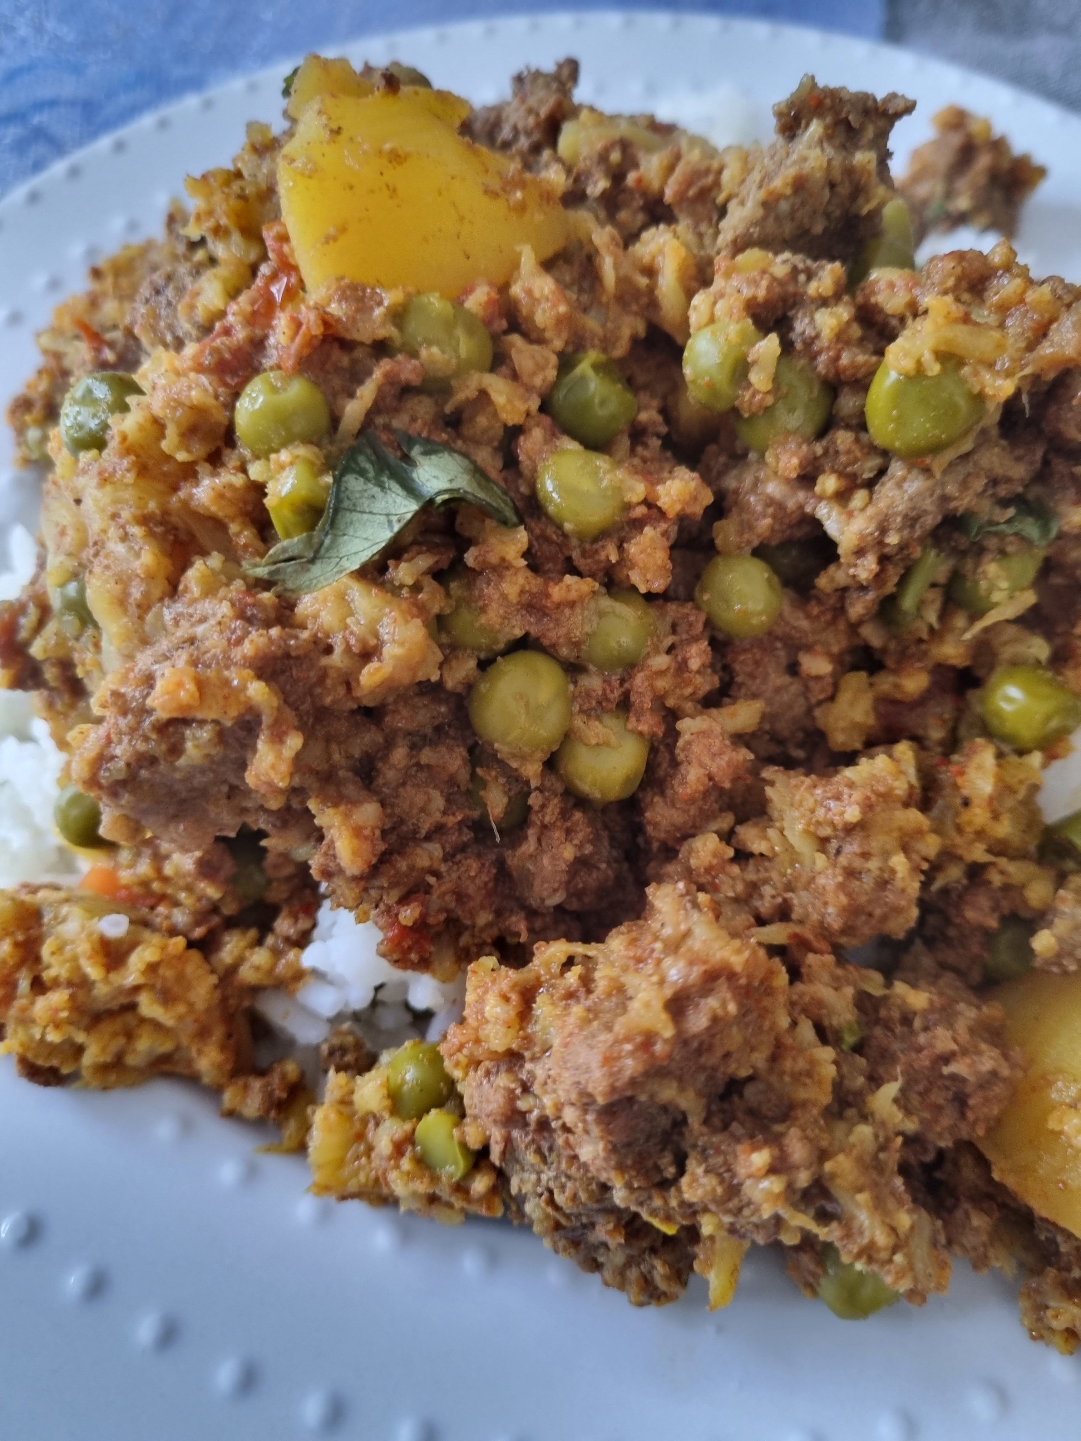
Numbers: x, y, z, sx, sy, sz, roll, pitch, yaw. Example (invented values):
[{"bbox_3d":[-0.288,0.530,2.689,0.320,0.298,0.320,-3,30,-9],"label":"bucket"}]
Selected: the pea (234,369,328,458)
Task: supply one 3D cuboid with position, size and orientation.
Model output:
[{"bbox_3d":[-0.025,-0.029,0.103,0.009,0.009,0.009,-3,62,0],"label":"pea"}]

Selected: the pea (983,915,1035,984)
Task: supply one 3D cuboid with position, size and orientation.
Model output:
[{"bbox_3d":[0.050,0.025,0.115,0.008,0.008,0.008,-1,61,0],"label":"pea"}]

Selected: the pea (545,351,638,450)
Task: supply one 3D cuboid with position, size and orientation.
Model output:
[{"bbox_3d":[0.005,-0.030,0.102,0.009,0.009,0.009,-3,62,0],"label":"pea"}]

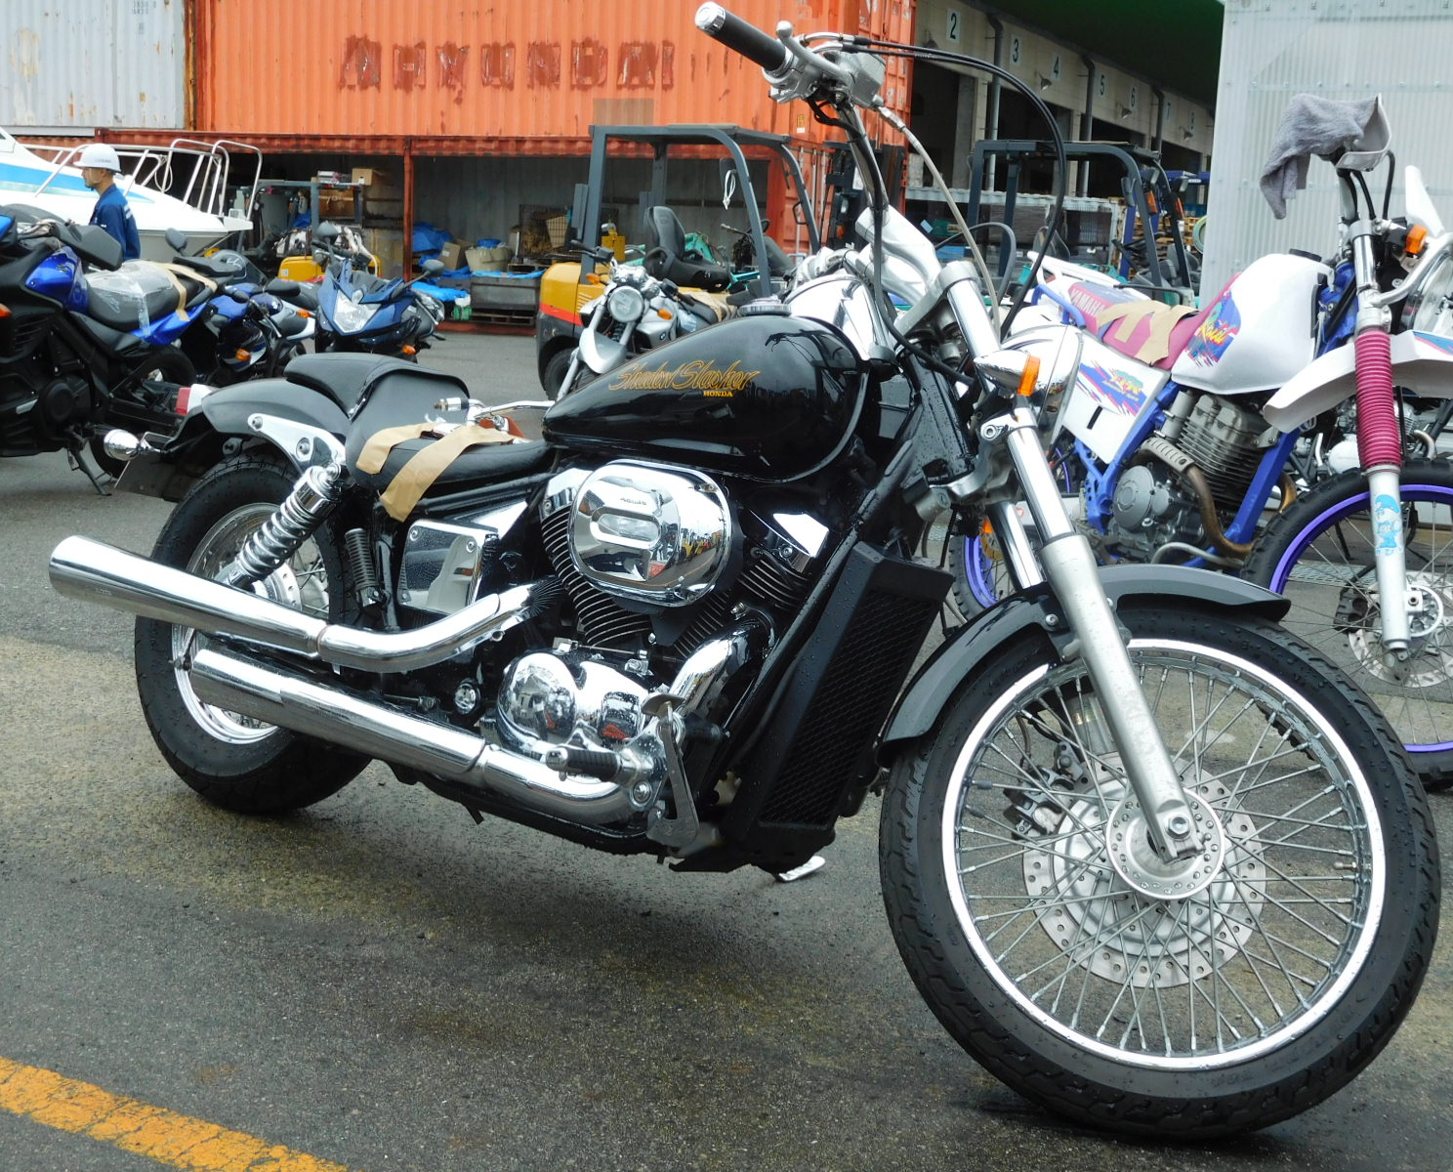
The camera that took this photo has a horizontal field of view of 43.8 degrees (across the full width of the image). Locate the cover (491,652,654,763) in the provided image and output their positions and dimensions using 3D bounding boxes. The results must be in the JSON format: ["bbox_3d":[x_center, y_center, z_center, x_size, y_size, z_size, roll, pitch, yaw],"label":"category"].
[{"bbox_3d":[-0.211,0.168,2.463,0.280,0.150,0.095,10,0,37],"label":"cover"}]

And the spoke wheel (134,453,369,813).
[{"bbox_3d":[-0.777,0.067,3.080,0.636,0.636,0.160,10,0,37],"label":"spoke wheel"}]

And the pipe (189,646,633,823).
[{"bbox_3d":[-0.496,0.213,2.603,0.900,0.120,0.110,10,0,37],"label":"pipe"}]

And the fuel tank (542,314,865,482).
[{"bbox_3d":[-0.003,-0.267,2.574,0.620,0.235,0.310,10,0,37],"label":"fuel tank"}]

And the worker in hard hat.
[{"bbox_3d":[-3.982,-1.991,11.740,0.430,1.680,0.500,3,10,1],"label":"worker in hard hat"}]

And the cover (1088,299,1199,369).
[{"bbox_3d":[1.054,-0.615,4.451,0.250,0.165,0.360,7,7,-26],"label":"cover"}]

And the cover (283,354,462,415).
[{"bbox_3d":[-0.619,-0.331,3.015,0.300,0.115,0.235,10,0,37],"label":"cover"}]

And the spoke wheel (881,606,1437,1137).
[{"bbox_3d":[0.511,0.313,2.143,0.658,0.658,0.114,3,-22,4],"label":"spoke wheel"}]

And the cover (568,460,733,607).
[{"bbox_3d":[-0.096,-0.073,2.379,0.225,0.180,0.090,10,0,37],"label":"cover"}]

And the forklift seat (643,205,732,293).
[{"bbox_3d":[-0.292,-2.552,13.700,0.600,0.640,0.520,8,11,27],"label":"forklift seat"}]

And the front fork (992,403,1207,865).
[{"bbox_3d":[0.448,0.086,2.237,0.080,0.586,0.290,-14,-22,-3],"label":"front fork"}]

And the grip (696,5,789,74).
[{"bbox_3d":[0.018,-0.618,2.040,0.130,0.034,0.034,16,-2,-43],"label":"grip"}]

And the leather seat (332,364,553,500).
[{"bbox_3d":[-0.394,-0.233,2.833,0.420,0.205,0.270,10,0,37],"label":"leather seat"}]

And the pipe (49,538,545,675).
[{"bbox_3d":[-0.727,0.014,2.822,1.070,0.190,0.160,10,0,37],"label":"pipe"}]

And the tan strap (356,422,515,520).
[{"bbox_3d":[-0.434,-0.181,2.818,0.250,0.185,0.240,10,0,37],"label":"tan strap"}]

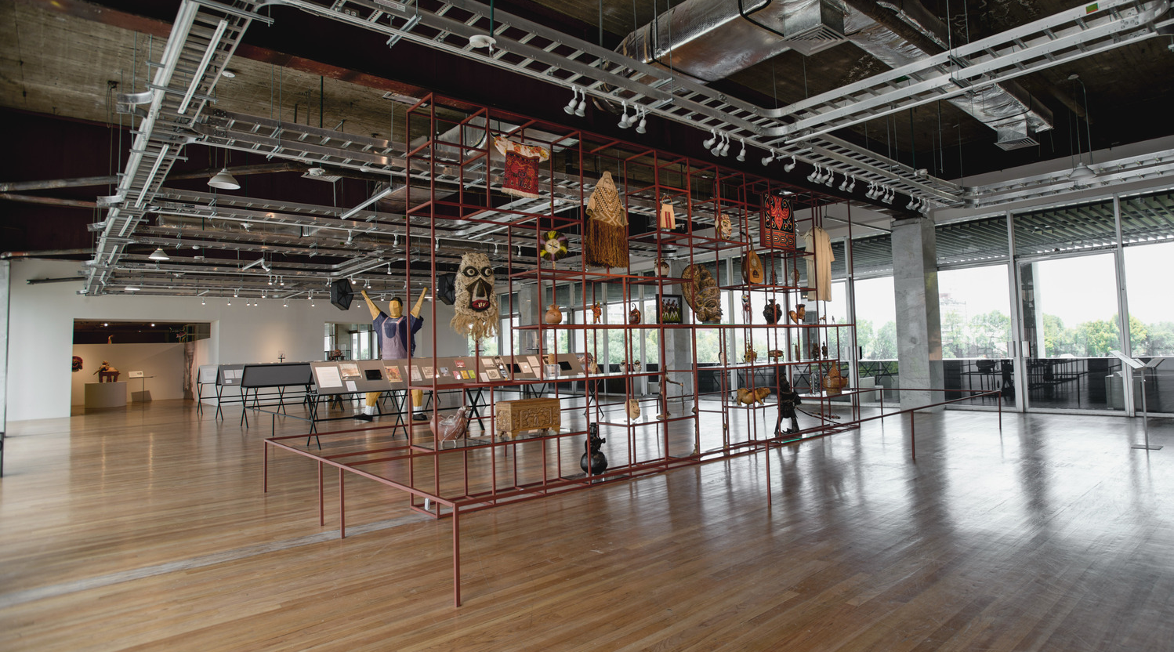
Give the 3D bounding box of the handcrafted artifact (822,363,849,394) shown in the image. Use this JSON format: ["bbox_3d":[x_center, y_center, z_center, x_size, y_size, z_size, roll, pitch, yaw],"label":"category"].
[{"bbox_3d":[4.311,0.917,9.636,0.410,0.540,0.410,0,-3,-37],"label":"handcrafted artifact"}]

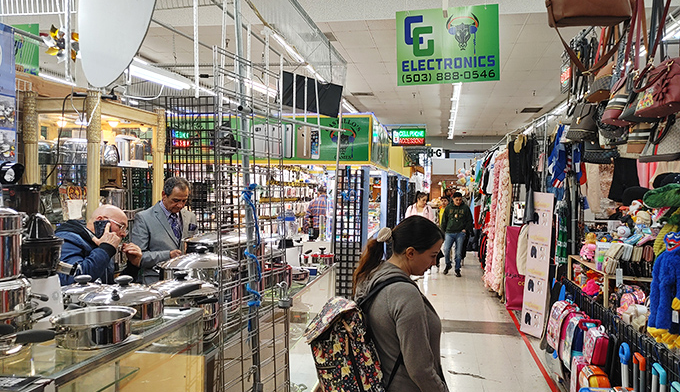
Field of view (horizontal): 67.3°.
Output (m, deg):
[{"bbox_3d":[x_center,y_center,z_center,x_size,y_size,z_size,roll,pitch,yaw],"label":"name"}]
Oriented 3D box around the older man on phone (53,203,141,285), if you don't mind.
[{"bbox_3d":[-1.192,0.808,2.506,0.480,1.550,0.470,0,0,12],"label":"older man on phone"}]

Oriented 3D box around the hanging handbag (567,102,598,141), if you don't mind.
[{"bbox_3d":[1.709,-0.525,3.600,0.220,0.268,0.120,0,0,34],"label":"hanging handbag"}]

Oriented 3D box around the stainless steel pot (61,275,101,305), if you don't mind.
[{"bbox_3d":[-1.014,0.366,2.021,0.170,0.120,0.170,0,0,0],"label":"stainless steel pot"}]

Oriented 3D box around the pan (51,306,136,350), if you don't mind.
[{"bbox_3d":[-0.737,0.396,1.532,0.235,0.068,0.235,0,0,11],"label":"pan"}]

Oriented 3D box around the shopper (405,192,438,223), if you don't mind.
[{"bbox_3d":[1.357,0.742,8.506,0.520,1.600,0.330,0,0,6],"label":"shopper"}]

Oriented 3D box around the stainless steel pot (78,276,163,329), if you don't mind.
[{"bbox_3d":[-0.772,0.354,1.801,0.275,0.148,0.275,0,0,0],"label":"stainless steel pot"}]

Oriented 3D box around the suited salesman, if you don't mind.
[{"bbox_3d":[-1.093,0.733,3.205,0.340,1.690,0.480,0,1,41],"label":"suited salesman"}]

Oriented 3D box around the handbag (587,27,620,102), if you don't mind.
[{"bbox_3d":[1.599,-0.804,3.100,0.130,0.461,0.260,0,0,9],"label":"handbag"}]

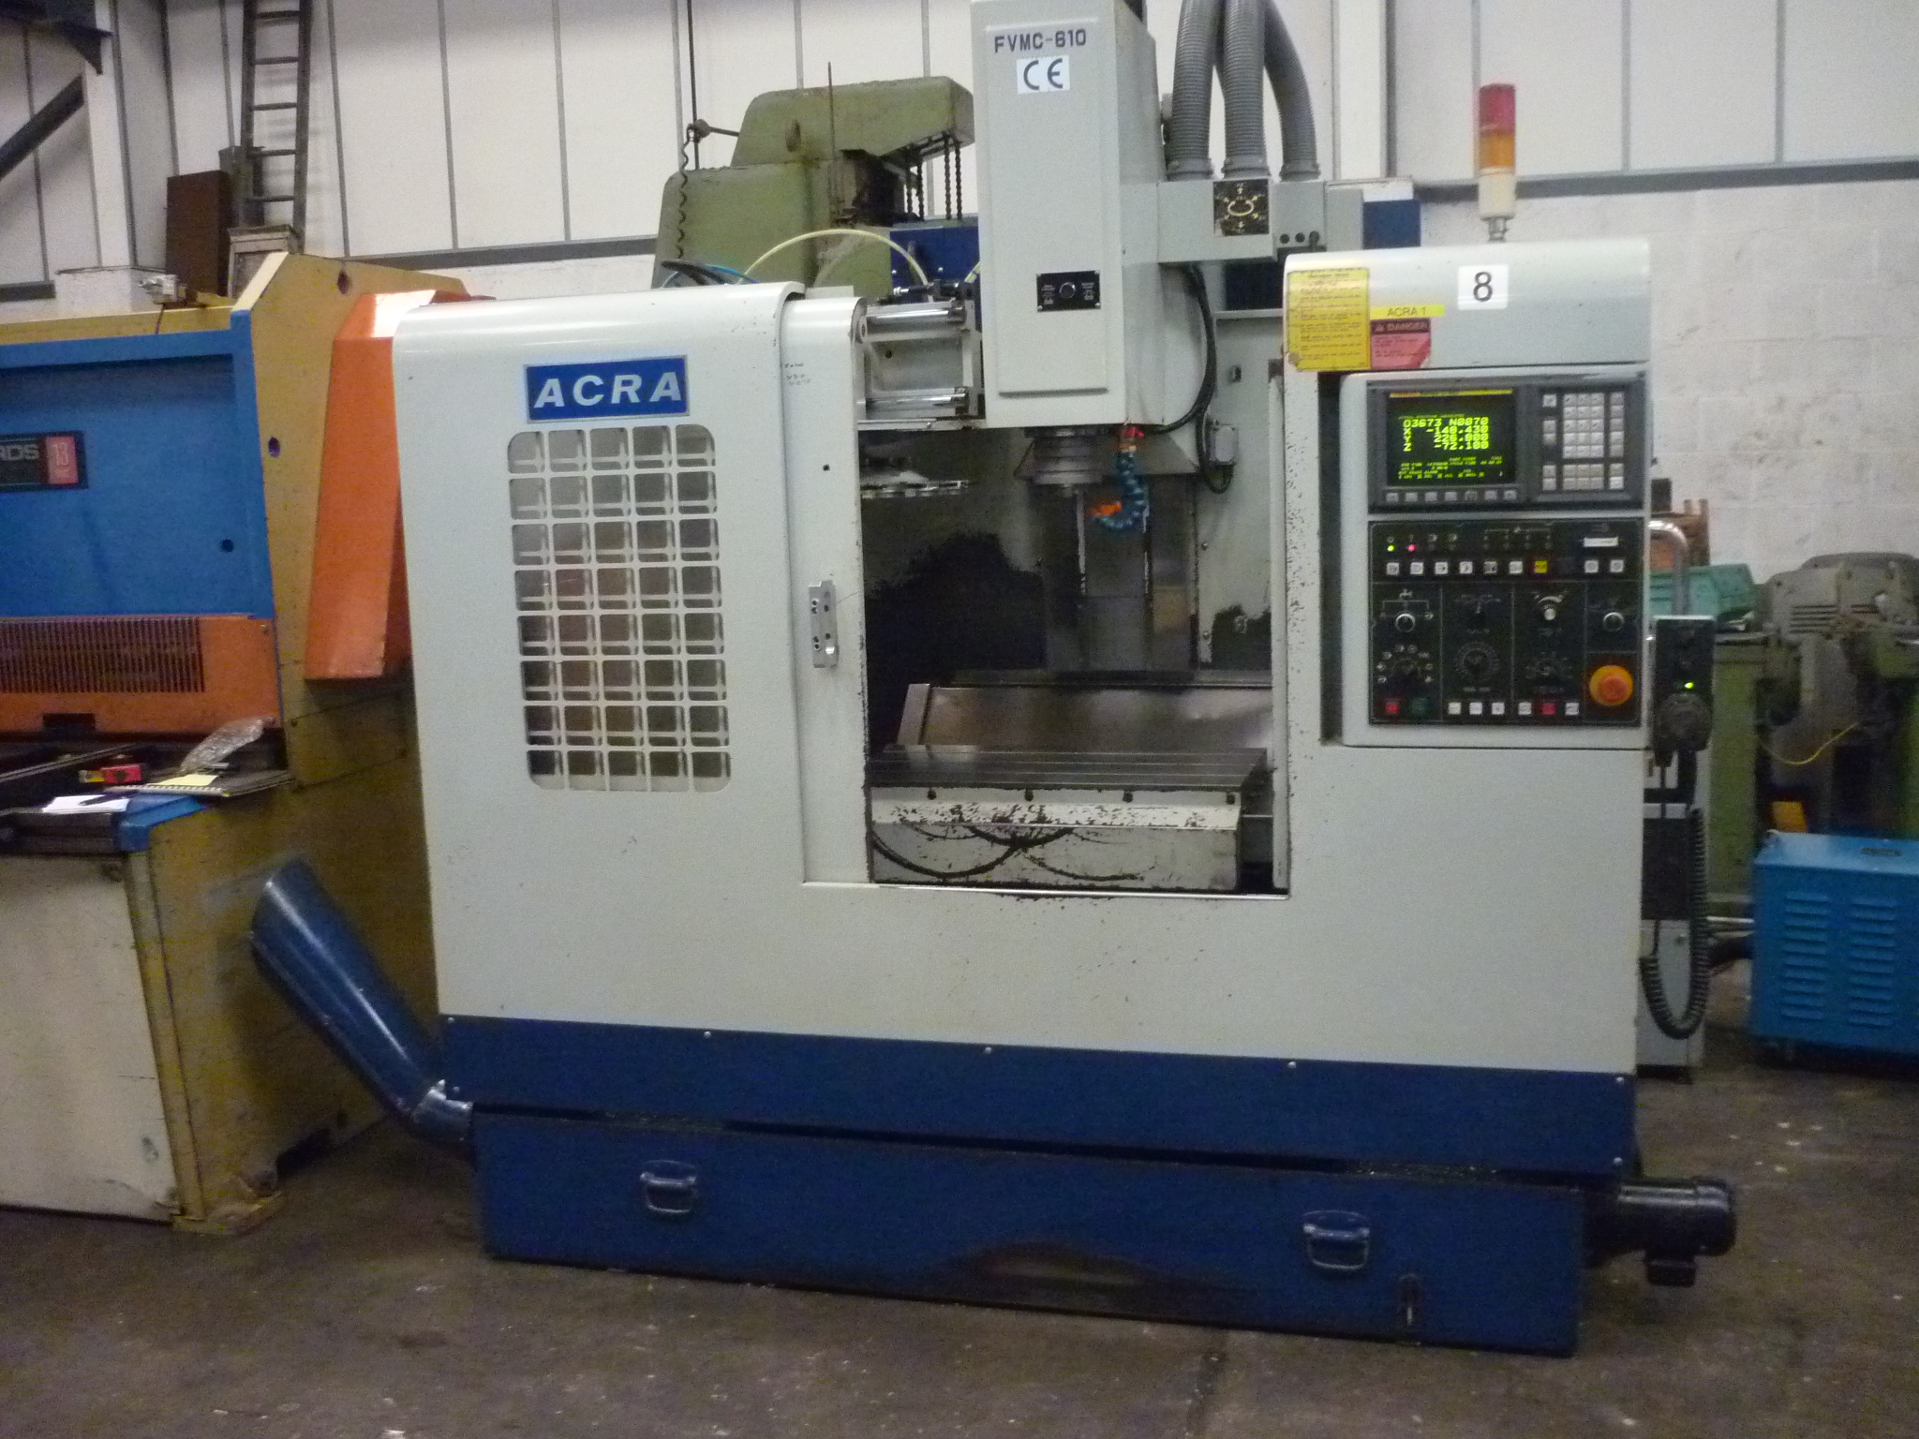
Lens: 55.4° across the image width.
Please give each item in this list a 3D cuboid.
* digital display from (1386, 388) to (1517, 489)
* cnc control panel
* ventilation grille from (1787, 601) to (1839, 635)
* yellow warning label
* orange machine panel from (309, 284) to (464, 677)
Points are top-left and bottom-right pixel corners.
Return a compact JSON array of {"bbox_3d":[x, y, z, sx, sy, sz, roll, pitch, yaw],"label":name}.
[{"bbox_3d":[0.749,-0.427,2.790,0.186,0.144,0.020,0,8,15],"label":"digital display"},{"bbox_3d":[0.832,-0.145,2.796,0.400,0.316,0.045,0,8,15],"label":"cnc control panel"},{"bbox_3d":[2.425,-0.288,5.199,0.134,0.090,0.025,0,8,15],"label":"ventilation grille"},{"bbox_3d":[0.570,-0.615,2.817,0.122,0.155,0.012,0,8,15],"label":"yellow warning label"},{"bbox_3d":[-1.195,-0.525,4.037,0.188,0.812,0.600,1,8,19],"label":"orange machine panel"}]

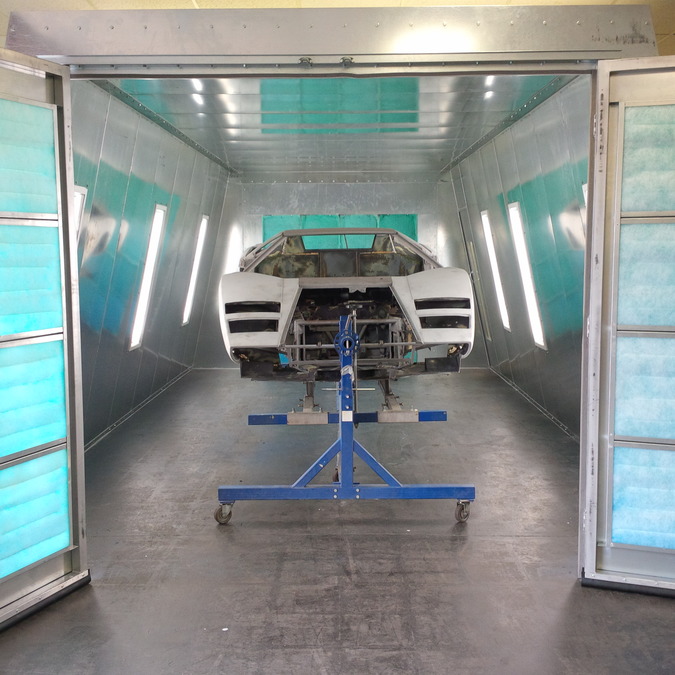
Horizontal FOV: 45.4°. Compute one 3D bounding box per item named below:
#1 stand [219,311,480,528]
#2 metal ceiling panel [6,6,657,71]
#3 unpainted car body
[{"bbox_3d":[0.045,0.419,4.984,1.490,1.230,0.900,0,6,-2],"label":"stand"},{"bbox_3d":[-0.020,-1.336,3.622,2.880,0.240,0.060,0,-1,1],"label":"metal ceiling panel"},{"bbox_3d":[0.038,-0.395,7.018,1.970,1.070,4.100,-1,6,-2],"label":"unpainted car body"}]

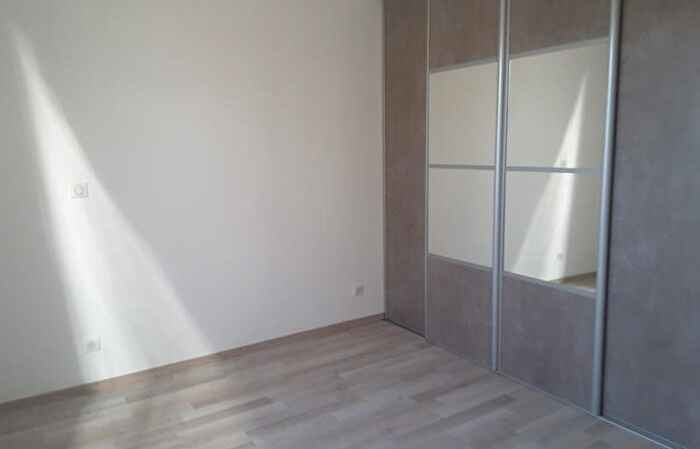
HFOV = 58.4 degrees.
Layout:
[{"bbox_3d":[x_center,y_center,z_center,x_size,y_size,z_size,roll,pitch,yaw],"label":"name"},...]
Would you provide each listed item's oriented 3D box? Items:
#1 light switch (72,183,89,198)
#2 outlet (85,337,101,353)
[{"bbox_3d":[-1.424,-0.178,3.310,0.082,0.082,0.014,-6,10,-32],"label":"light switch"},{"bbox_3d":[-1.406,0.655,3.420,0.082,0.082,0.014,-6,10,-32],"label":"outlet"}]

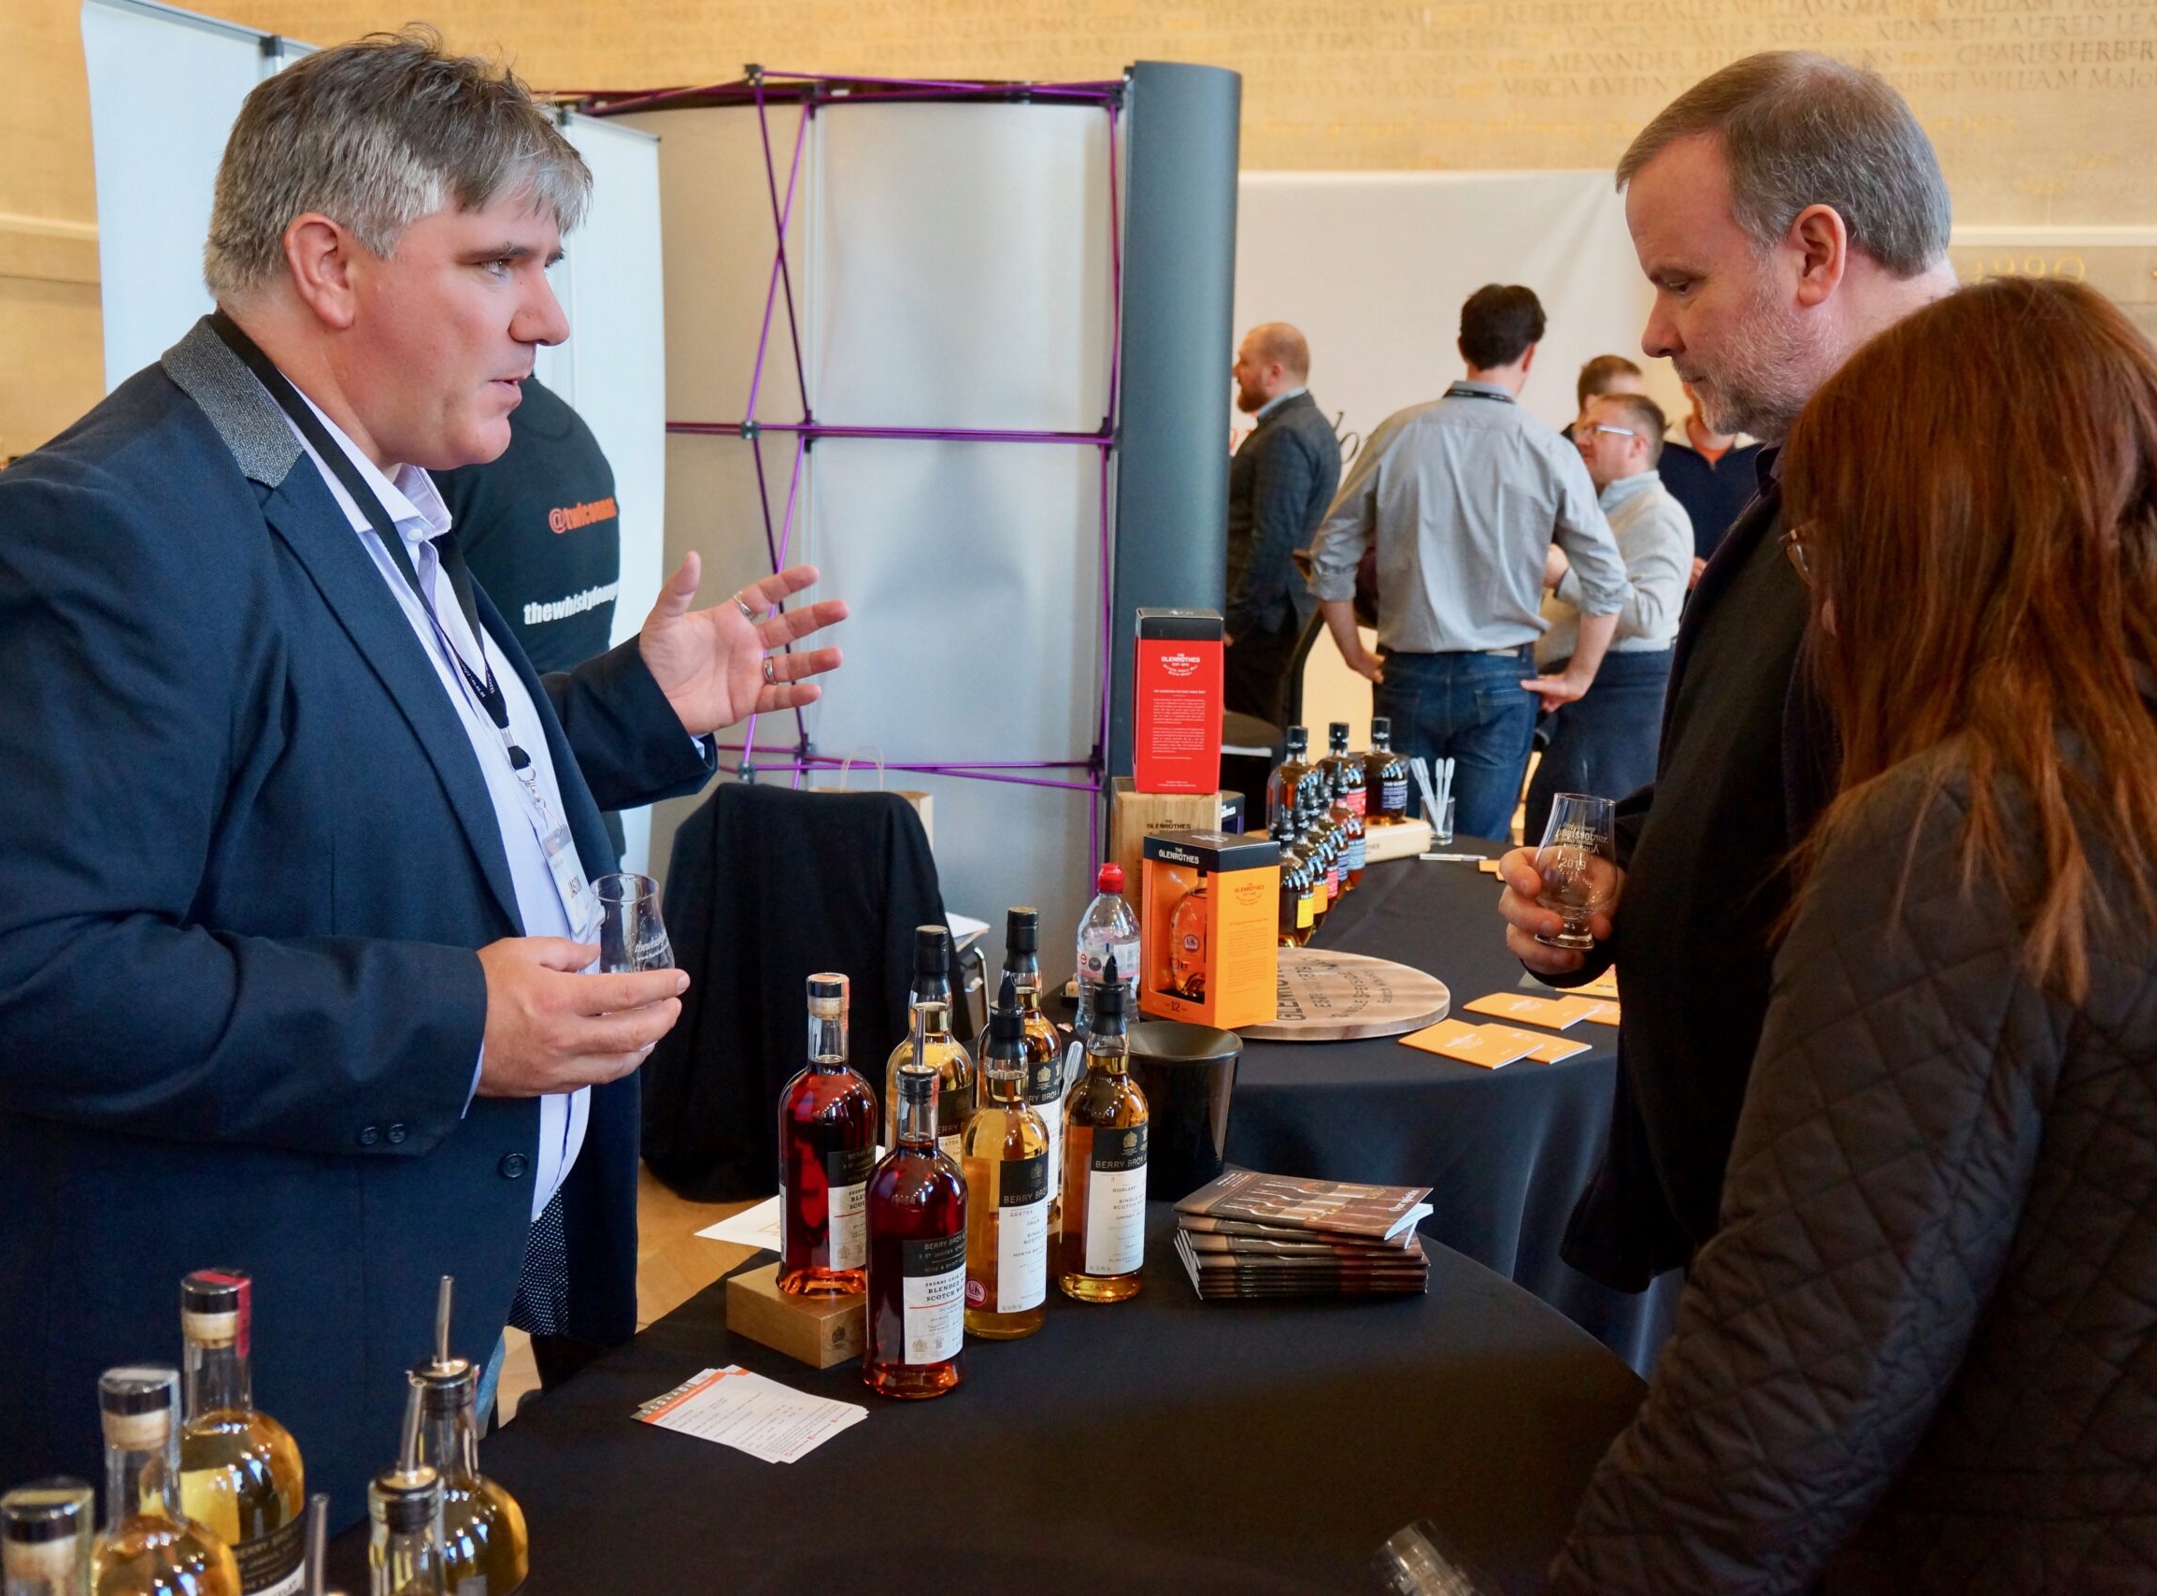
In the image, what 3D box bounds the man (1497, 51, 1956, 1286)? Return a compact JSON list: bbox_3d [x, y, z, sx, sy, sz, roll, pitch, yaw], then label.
[{"bbox_3d":[0.533,0.370,1.456,0.450,1.740,0.560,0,9,-5],"label":"man"}]

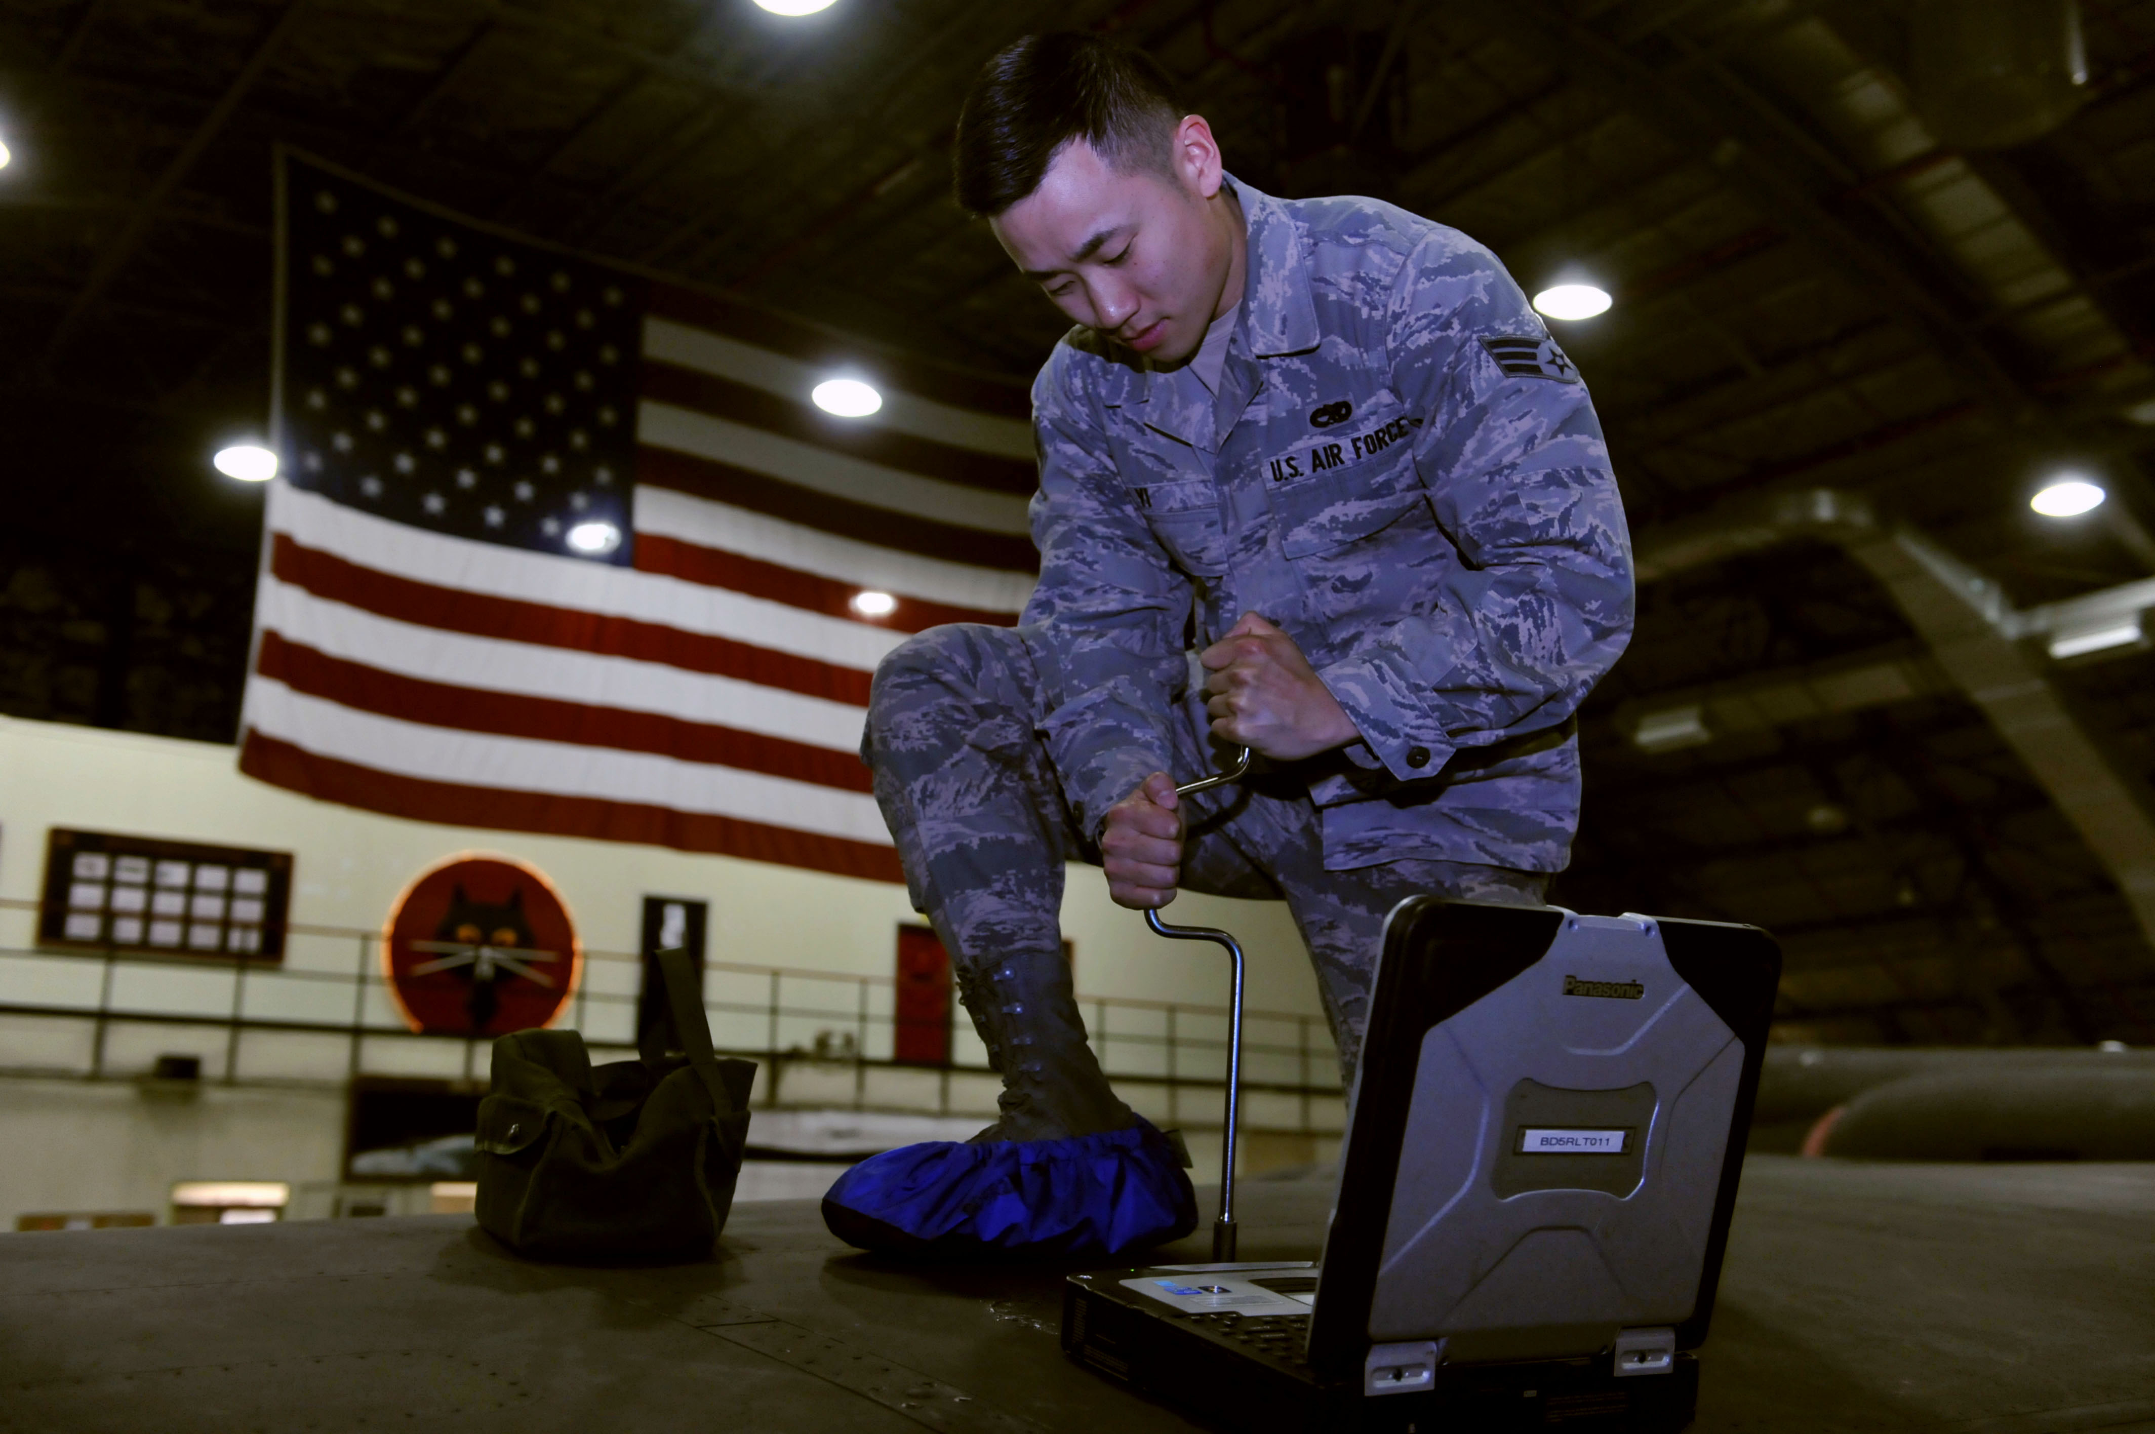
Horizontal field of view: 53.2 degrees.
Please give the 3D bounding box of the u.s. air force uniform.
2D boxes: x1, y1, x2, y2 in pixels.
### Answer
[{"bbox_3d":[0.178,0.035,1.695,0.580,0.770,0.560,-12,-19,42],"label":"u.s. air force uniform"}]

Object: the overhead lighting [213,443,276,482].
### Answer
[{"bbox_3d":[-7.846,-2.446,20.410,0.620,0.260,0.620,0,-14,0],"label":"overhead lighting"}]

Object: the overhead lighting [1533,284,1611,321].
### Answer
[{"bbox_3d":[3.839,-3.262,16.709,0.600,0.260,0.600,0,-14,0],"label":"overhead lighting"}]

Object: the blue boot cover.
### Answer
[{"bbox_3d":[-0.052,0.373,1.690,0.315,0.110,0.130,10,-16,-33],"label":"blue boot cover"}]

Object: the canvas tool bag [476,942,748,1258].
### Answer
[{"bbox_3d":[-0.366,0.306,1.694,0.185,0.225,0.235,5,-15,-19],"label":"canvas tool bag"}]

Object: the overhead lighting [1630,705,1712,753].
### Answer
[{"bbox_3d":[6.072,0.120,22.000,0.300,0.310,0.780,10,-17,-34],"label":"overhead lighting"}]

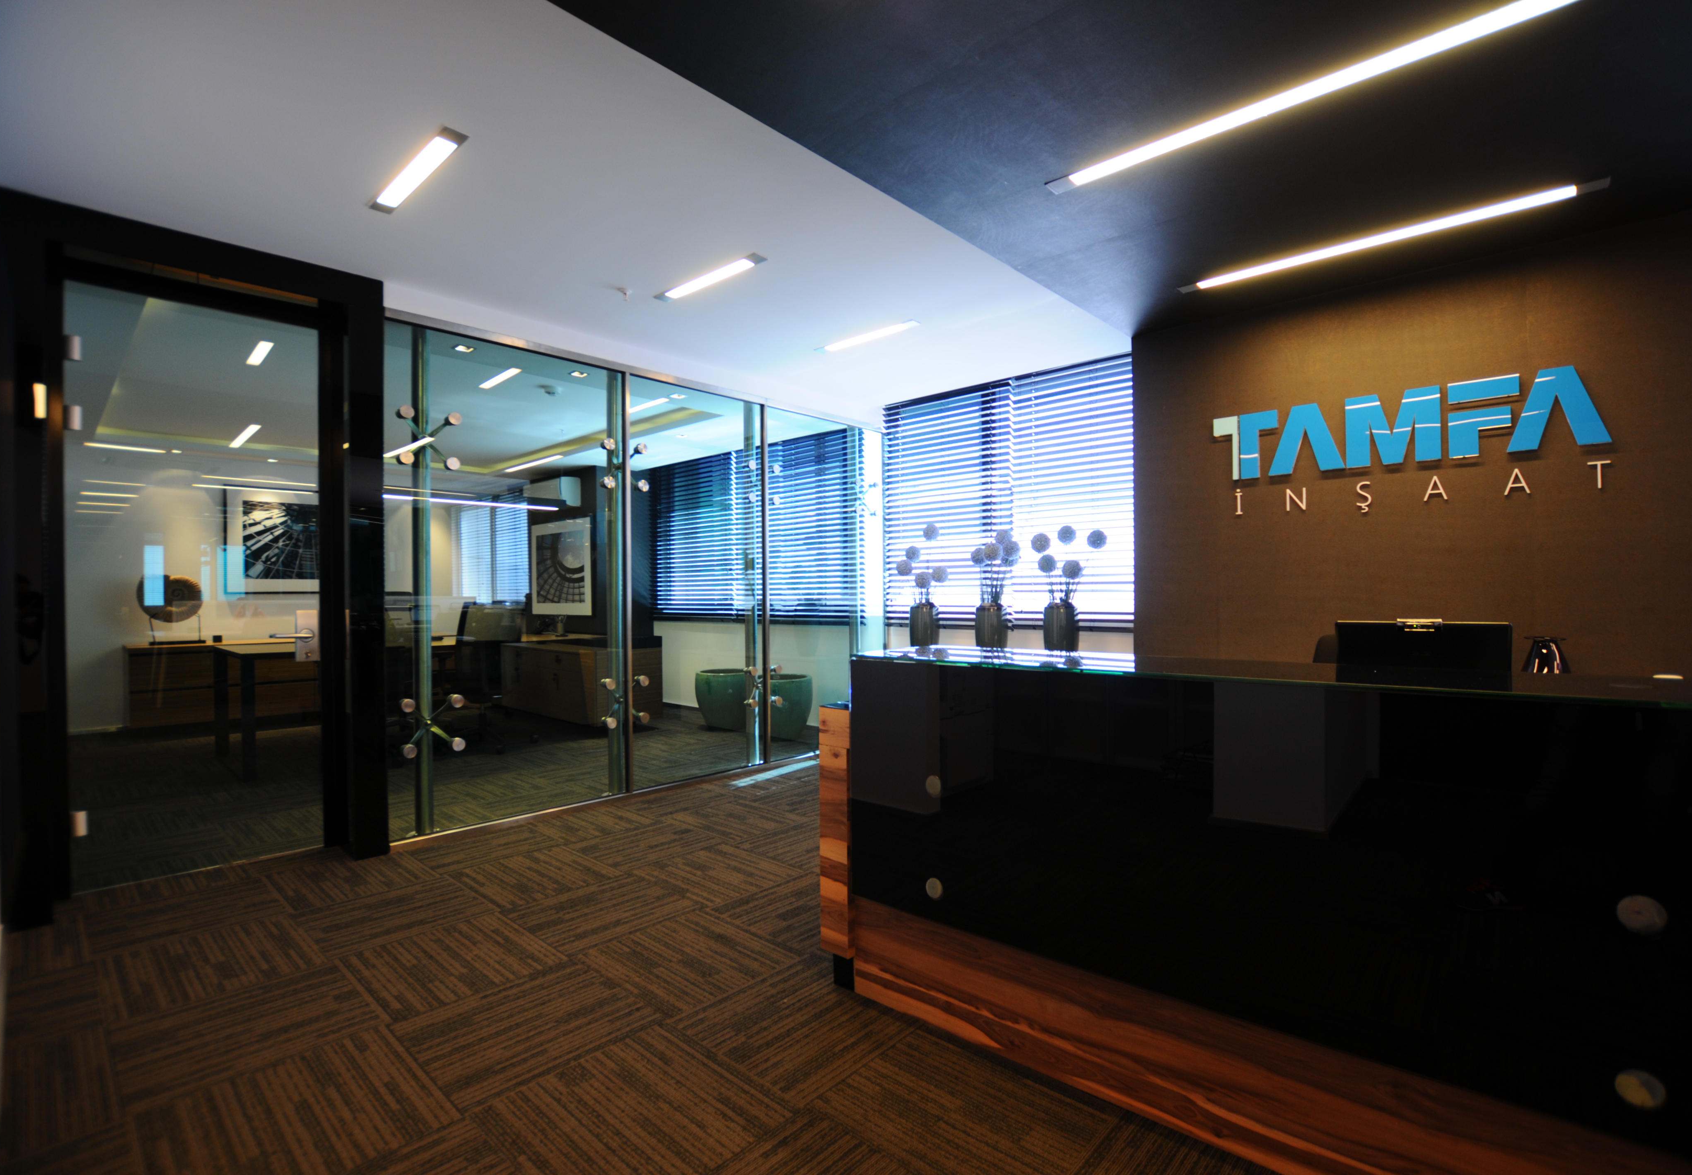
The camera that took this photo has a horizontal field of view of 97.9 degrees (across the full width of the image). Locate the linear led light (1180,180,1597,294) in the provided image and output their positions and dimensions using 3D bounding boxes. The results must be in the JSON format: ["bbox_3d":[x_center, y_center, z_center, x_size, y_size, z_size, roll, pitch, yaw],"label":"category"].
[{"bbox_3d":[1.973,-1.329,2.817,1.300,0.050,0.078,0,1,43],"label":"linear led light"}]

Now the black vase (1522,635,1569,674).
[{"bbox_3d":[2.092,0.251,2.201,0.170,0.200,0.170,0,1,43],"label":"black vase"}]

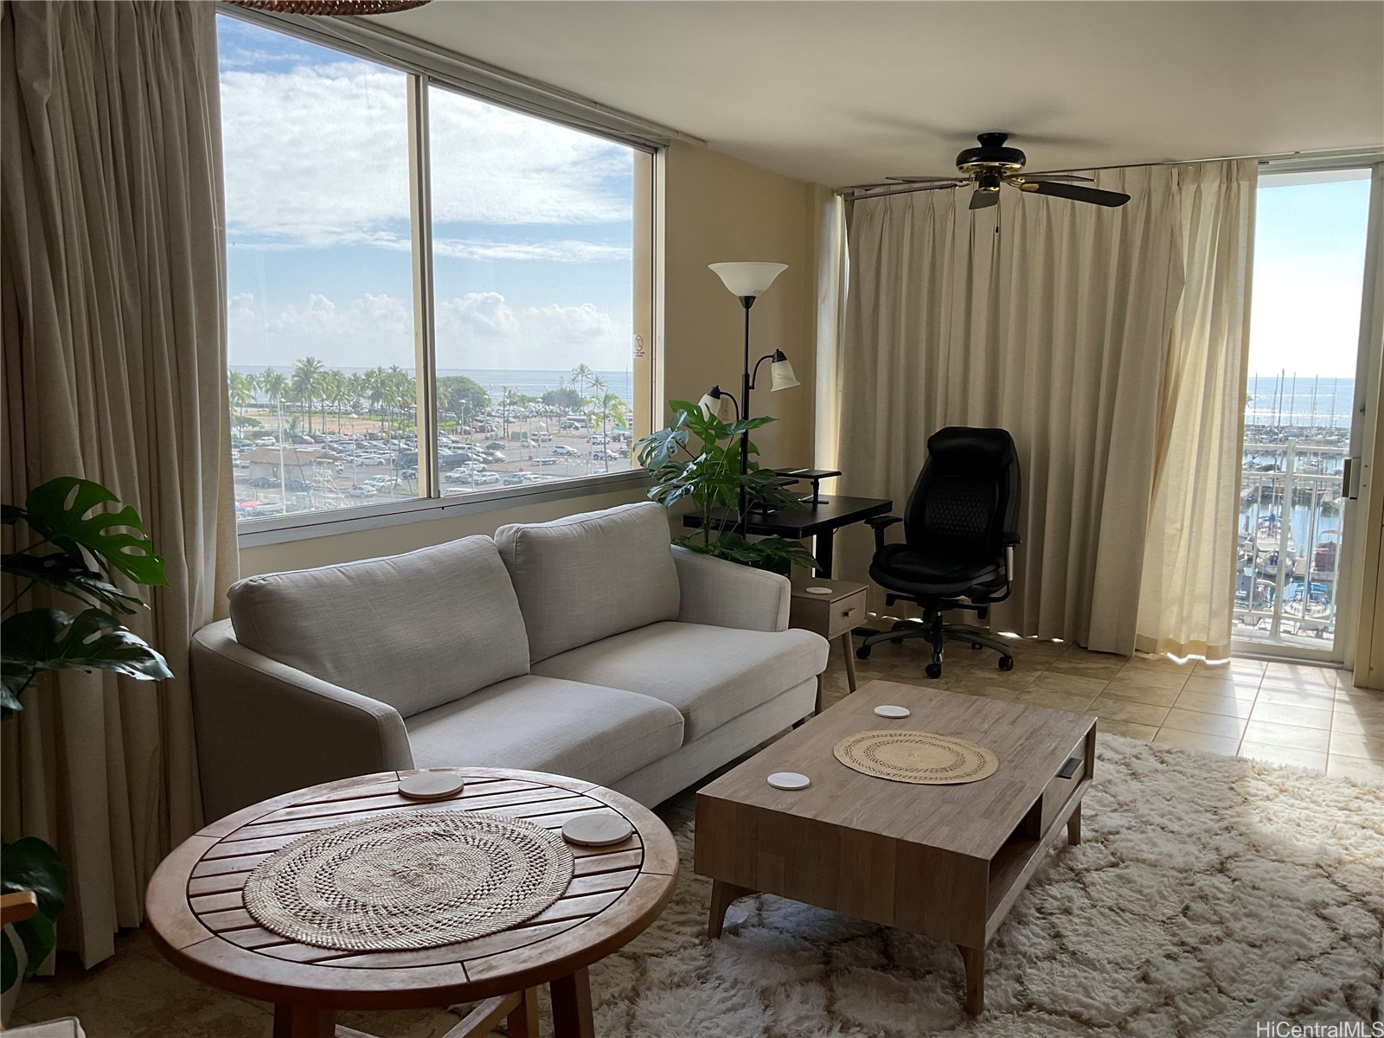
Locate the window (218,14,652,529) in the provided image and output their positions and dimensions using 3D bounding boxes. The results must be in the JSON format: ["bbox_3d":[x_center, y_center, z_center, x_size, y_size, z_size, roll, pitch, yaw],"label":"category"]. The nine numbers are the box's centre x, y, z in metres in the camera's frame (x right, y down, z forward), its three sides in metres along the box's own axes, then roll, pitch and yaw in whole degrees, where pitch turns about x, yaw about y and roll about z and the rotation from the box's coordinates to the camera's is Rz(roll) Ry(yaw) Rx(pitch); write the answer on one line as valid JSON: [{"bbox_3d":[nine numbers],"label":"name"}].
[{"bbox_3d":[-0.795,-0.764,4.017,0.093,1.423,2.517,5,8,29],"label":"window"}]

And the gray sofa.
[{"bbox_3d":[-0.376,0.519,3.668,0.851,0.879,2.174,5,8,29],"label":"gray sofa"}]

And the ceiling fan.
[{"bbox_3d":[1.303,-1.530,5.070,1.187,0.286,1.187,5,8,29],"label":"ceiling fan"}]

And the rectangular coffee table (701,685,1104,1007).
[{"bbox_3d":[0.615,0.820,3.183,0.718,0.372,1.201,5,8,29],"label":"rectangular coffee table"}]

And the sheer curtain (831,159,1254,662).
[{"bbox_3d":[1.743,-0.575,6.170,2.166,2.410,0.157,5,8,29],"label":"sheer curtain"}]

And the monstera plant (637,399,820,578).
[{"bbox_3d":[0.144,0.133,4.881,0.730,1.344,0.650,1,7,0],"label":"monstera plant"}]

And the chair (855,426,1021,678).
[{"bbox_3d":[1.232,0.129,5.730,0.670,1.158,0.690,5,9,33],"label":"chair"}]

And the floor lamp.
[{"bbox_3d":[0.225,-0.133,4.918,0.450,1.865,0.380,1,7,0],"label":"floor lamp"}]

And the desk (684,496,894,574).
[{"bbox_3d":[0.511,0.319,5.787,0.622,0.751,1.230,5,8,29],"label":"desk"}]

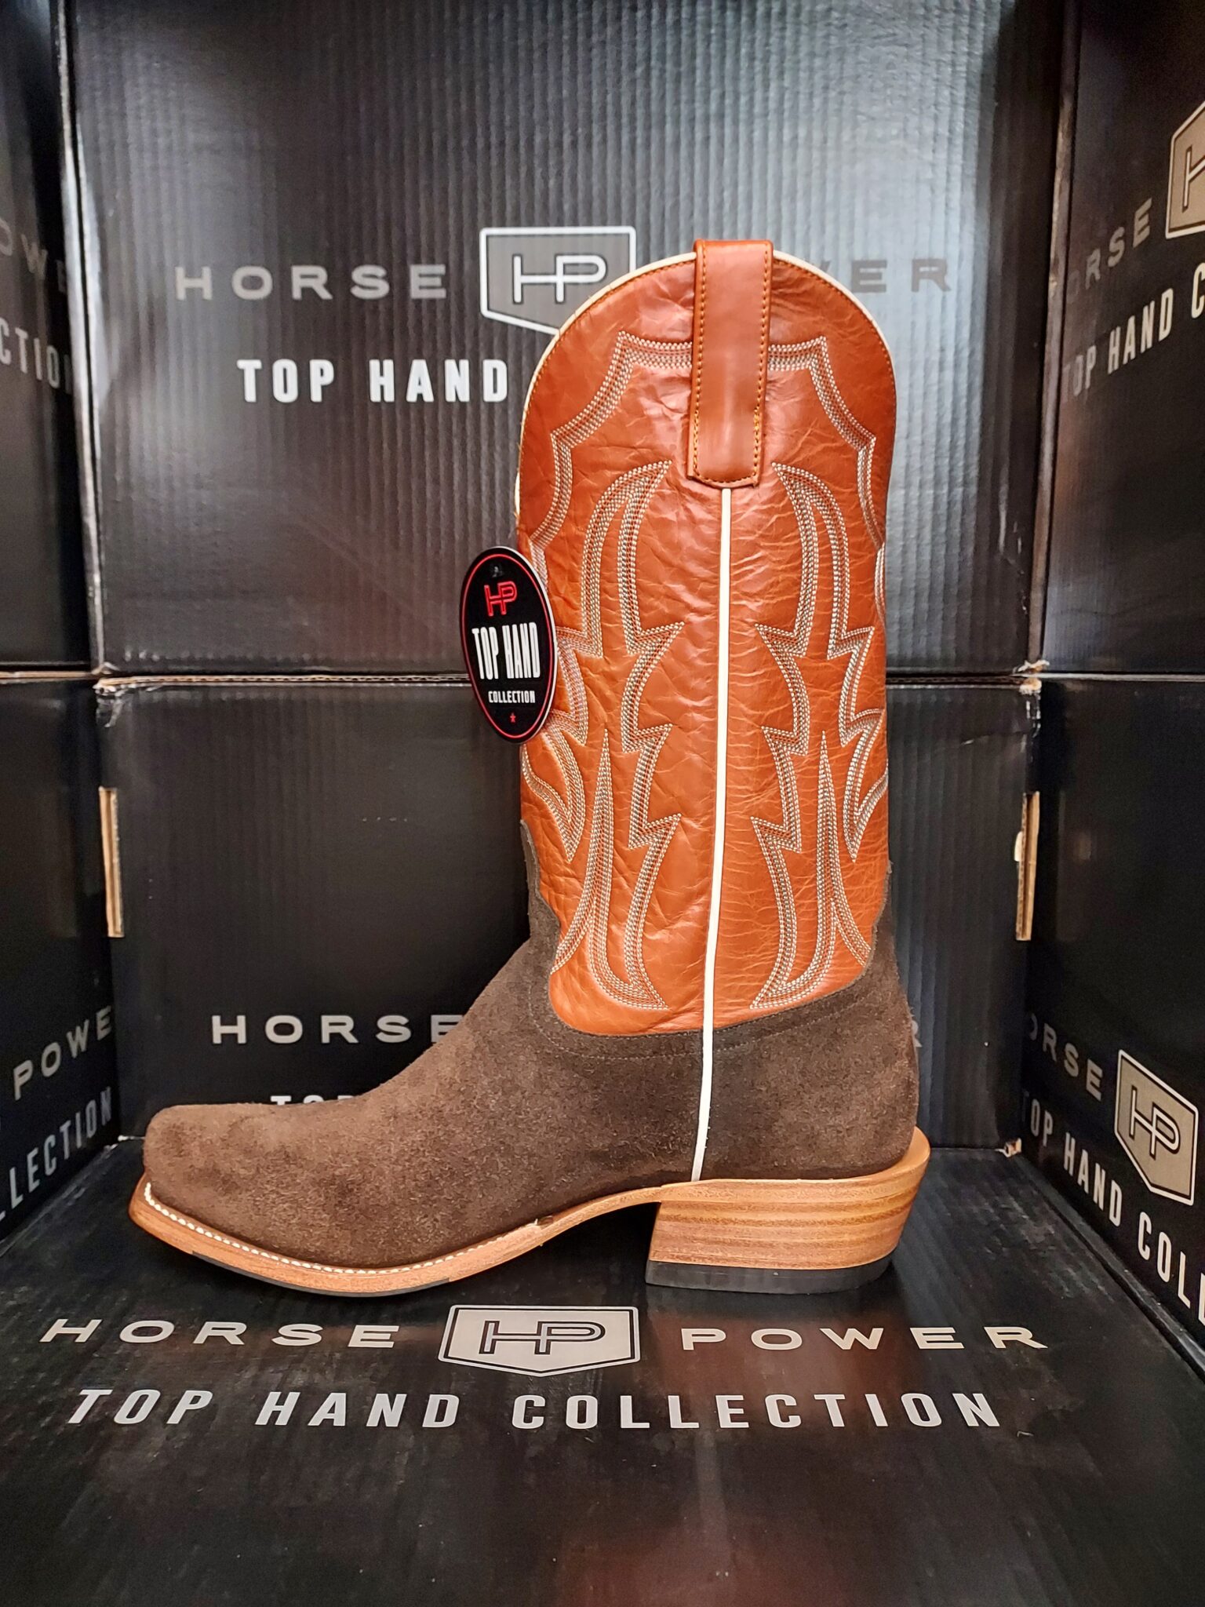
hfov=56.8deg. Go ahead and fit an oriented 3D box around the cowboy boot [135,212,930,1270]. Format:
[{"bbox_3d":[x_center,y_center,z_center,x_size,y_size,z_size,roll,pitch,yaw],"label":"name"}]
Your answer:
[{"bbox_3d":[-0.029,-0.007,0.422,0.305,0.358,0.110,0,6,4],"label":"cowboy boot"}]

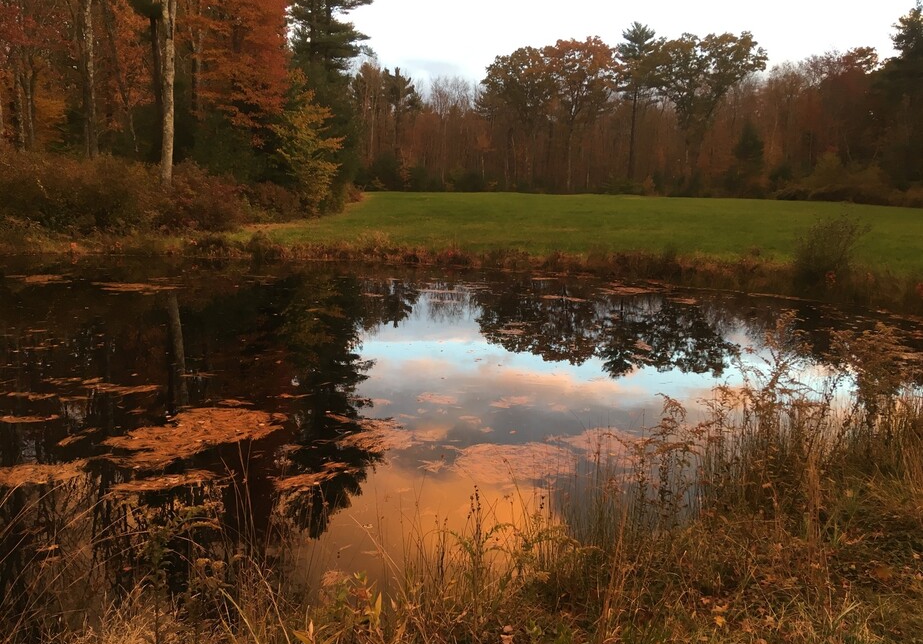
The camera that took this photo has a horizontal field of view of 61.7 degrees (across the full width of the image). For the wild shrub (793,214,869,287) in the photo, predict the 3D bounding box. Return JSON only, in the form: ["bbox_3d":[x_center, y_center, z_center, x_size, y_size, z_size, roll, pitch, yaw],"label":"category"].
[{"bbox_3d":[8.930,-1.712,18.712,1.840,1.760,1.600,6,12,25],"label":"wild shrub"}]

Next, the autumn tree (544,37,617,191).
[{"bbox_3d":[9.895,-17.189,64.327,5.990,12.480,6.000,3,11,8],"label":"autumn tree"}]

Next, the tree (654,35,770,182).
[{"bbox_3d":[20.410,-17.360,63.405,9.180,12.450,8.200,5,12,17],"label":"tree"}]

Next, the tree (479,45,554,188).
[{"bbox_3d":[4.660,-17.232,65.556,6.440,11.990,6.200,2,11,4],"label":"tree"}]

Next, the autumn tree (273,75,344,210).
[{"bbox_3d":[-6.906,-8.007,34.906,3.250,6.080,3.200,-1,11,-11],"label":"autumn tree"}]

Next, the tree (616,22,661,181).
[{"bbox_3d":[14.927,-18.269,65.240,3.710,13.280,3.700,4,11,12],"label":"tree"}]

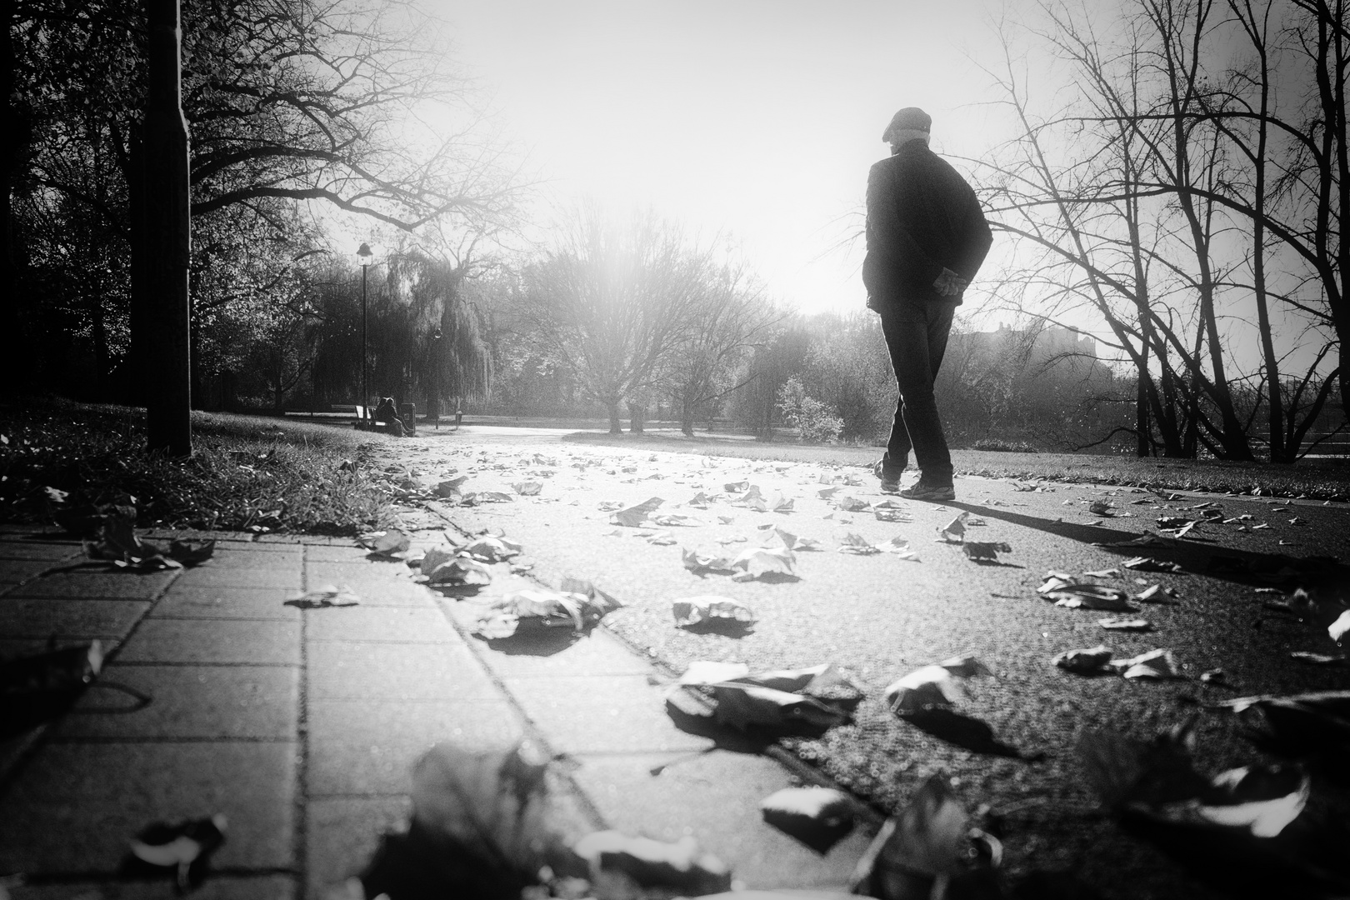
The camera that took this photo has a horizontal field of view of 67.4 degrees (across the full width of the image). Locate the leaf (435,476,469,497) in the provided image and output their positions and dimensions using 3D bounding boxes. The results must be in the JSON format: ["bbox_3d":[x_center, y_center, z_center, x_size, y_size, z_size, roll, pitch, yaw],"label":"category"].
[{"bbox_3d":[-0.716,0.115,3.250,0.105,0.055,0.075,2,1,-12],"label":"leaf"}]

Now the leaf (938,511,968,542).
[{"bbox_3d":[0.664,0.184,2.420,0.072,0.065,0.050,2,1,15],"label":"leaf"}]

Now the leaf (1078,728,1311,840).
[{"bbox_3d":[0.318,0.205,0.620,0.125,0.040,0.080,2,1,27],"label":"leaf"}]

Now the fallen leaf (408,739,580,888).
[{"bbox_3d":[-0.118,0.234,0.661,0.112,0.059,0.100,0,1,-10],"label":"fallen leaf"}]

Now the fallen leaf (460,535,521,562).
[{"bbox_3d":[-0.309,0.167,1.700,0.095,0.033,0.070,2,1,-10],"label":"fallen leaf"}]

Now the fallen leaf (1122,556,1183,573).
[{"bbox_3d":[0.921,0.222,1.950,0.110,0.025,0.070,2,1,25],"label":"fallen leaf"}]

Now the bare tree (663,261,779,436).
[{"bbox_3d":[1.496,-3.302,33.000,3.668,5.709,4.035,0,1,0],"label":"bare tree"}]

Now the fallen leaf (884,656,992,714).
[{"bbox_3d":[0.276,0.245,1.062,0.113,0.037,0.095,1,1,15],"label":"fallen leaf"}]

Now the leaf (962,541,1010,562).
[{"bbox_3d":[0.610,0.198,1.980,0.092,0.032,0.060,2,1,17],"label":"leaf"}]

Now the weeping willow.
[{"bbox_3d":[-11.954,-5.732,50.000,5.800,8.000,5.800,0,1,-13],"label":"weeping willow"}]

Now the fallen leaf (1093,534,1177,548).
[{"bbox_3d":[1.208,0.238,2.658,0.219,0.021,0.120,1,1,24],"label":"fallen leaf"}]

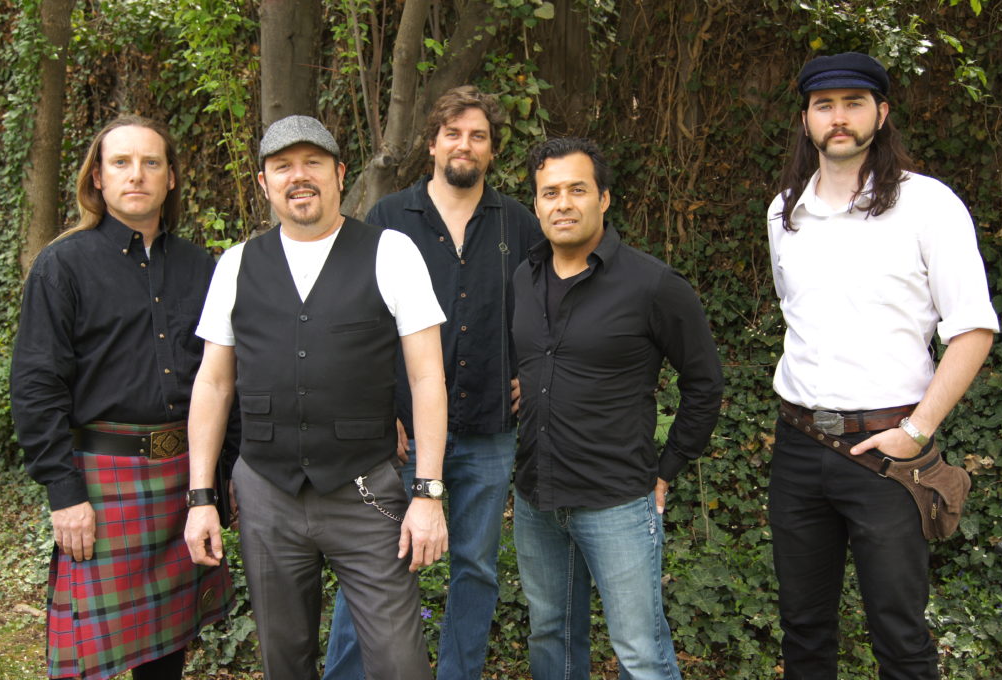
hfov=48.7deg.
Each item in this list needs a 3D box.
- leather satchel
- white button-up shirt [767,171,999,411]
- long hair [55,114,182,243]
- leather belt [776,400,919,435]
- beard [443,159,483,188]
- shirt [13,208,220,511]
[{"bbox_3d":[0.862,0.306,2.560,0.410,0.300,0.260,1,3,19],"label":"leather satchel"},{"bbox_3d":[0.861,-0.115,2.520,0.490,0.550,0.310,3,6,35],"label":"white button-up shirt"},{"bbox_3d":[-0.876,-0.368,2.570,0.270,0.310,0.250,-2,5,-17],"label":"long hair"},{"bbox_3d":[0.832,0.178,2.600,0.360,0.075,0.260,2,3,30],"label":"leather belt"},{"bbox_3d":[-0.090,-0.401,2.670,0.098,0.075,0.070,-1,5,-6],"label":"beard"},{"bbox_3d":[-0.872,0.047,2.560,0.530,0.660,0.330,-3,6,-34],"label":"shirt"}]

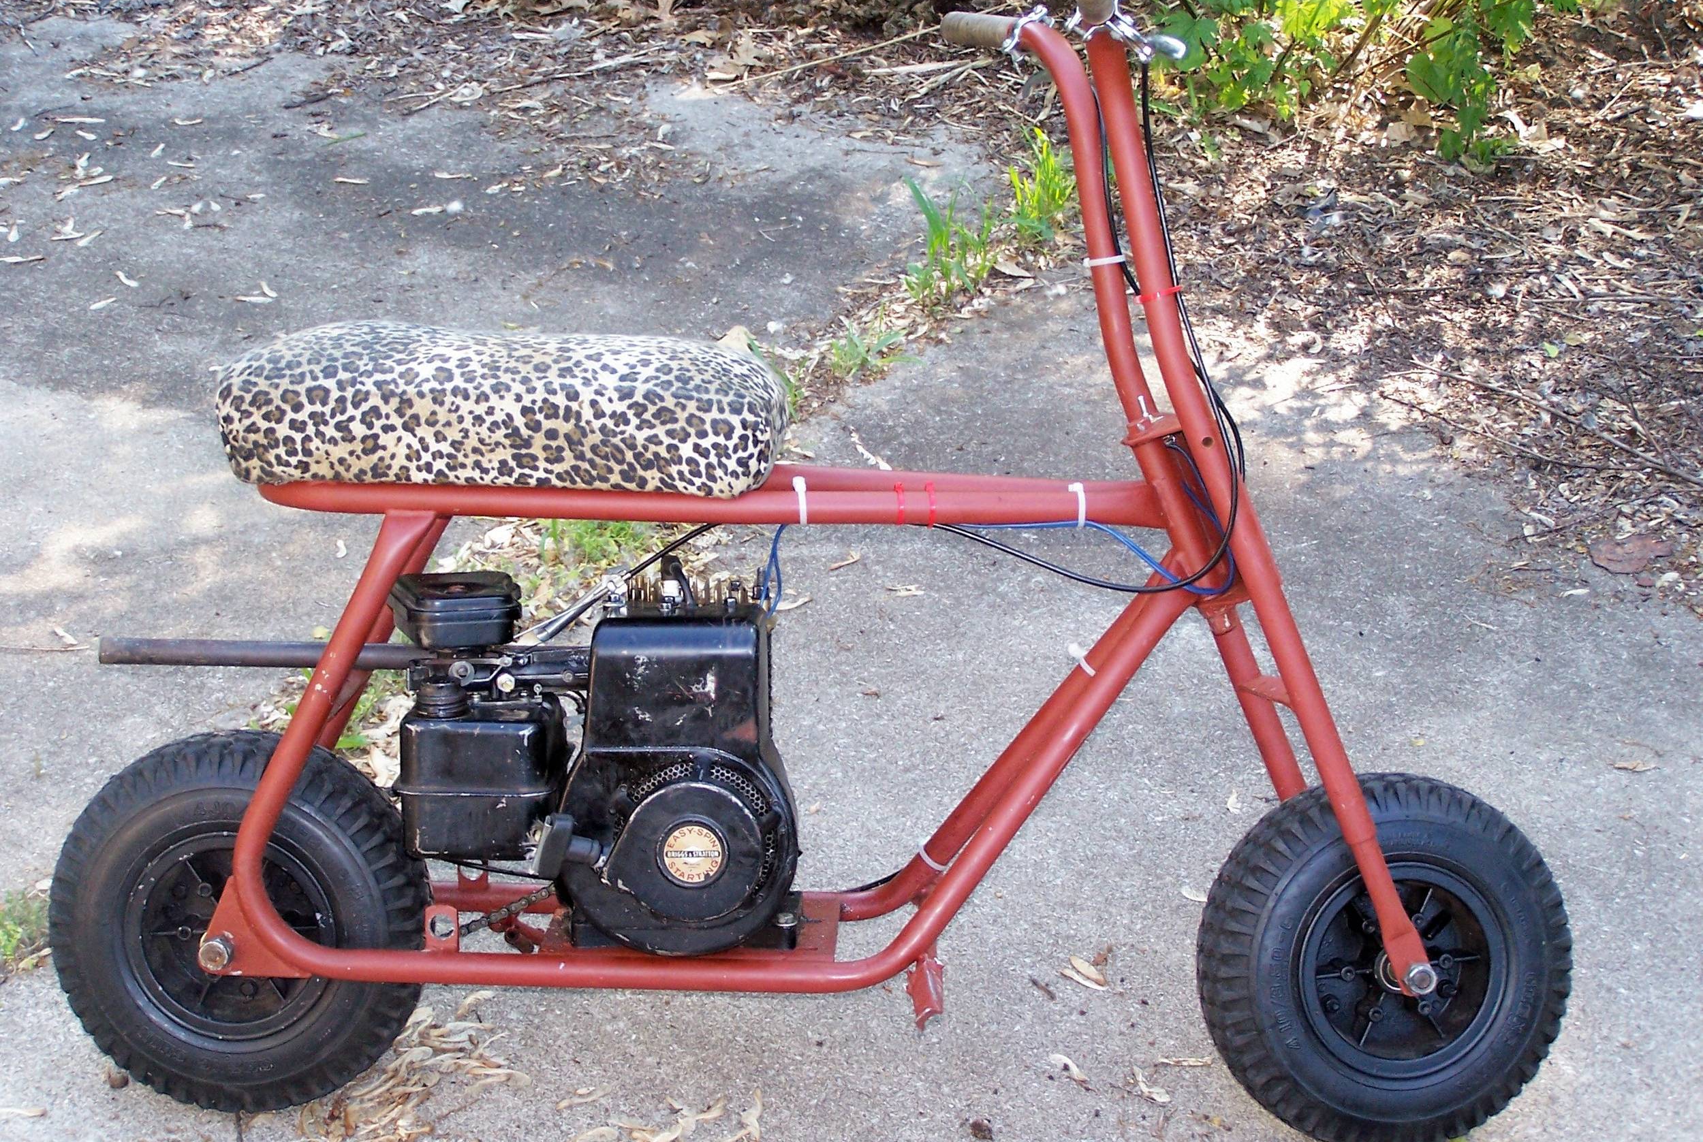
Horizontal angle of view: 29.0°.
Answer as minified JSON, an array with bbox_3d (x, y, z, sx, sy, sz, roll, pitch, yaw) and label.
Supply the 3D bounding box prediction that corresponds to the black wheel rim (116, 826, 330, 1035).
[{"bbox_3d":[-0.509,0.293,2.762,0.180,0.180,0.090,2,11,3],"label":"black wheel rim"}]

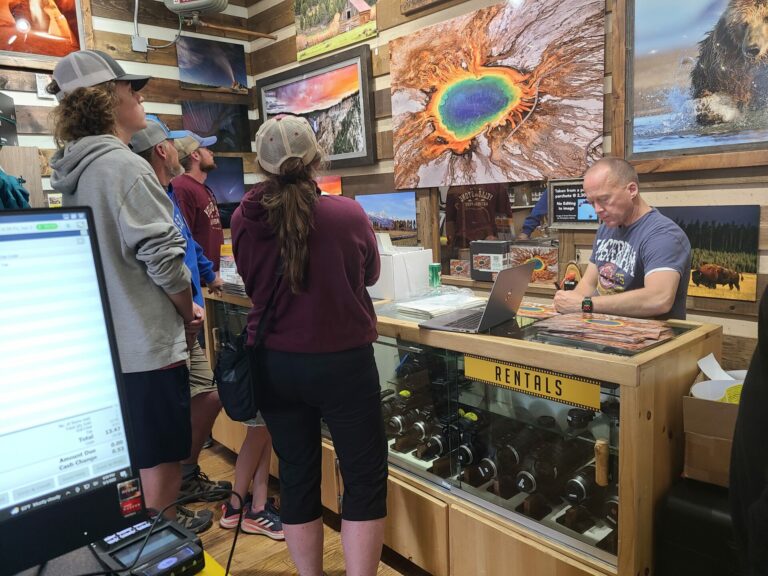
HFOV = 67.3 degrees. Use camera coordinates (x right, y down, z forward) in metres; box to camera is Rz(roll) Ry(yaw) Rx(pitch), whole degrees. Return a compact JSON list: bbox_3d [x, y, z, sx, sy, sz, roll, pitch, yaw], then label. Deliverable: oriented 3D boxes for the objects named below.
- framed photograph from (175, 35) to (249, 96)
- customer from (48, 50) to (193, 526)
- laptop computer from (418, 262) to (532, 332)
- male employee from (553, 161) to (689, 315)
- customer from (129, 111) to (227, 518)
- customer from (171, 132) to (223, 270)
[{"bbox_3d":[-1.439,-1.881,4.891,0.610,0.406,0.030,-11,12,-42],"label":"framed photograph"},{"bbox_3d":[-0.759,0.266,1.816,0.430,1.880,0.520,-9,11,-36],"label":"customer"},{"bbox_3d":[0.310,0.023,1.897,0.280,0.200,0.288,4,11,35],"label":"laptop computer"},{"bbox_3d":[0.865,0.305,2.105,0.520,1.570,0.530,-5,9,-11],"label":"male employee"},{"bbox_3d":[-0.932,0.158,2.709,0.460,1.830,0.640,-6,10,-22],"label":"customer"},{"bbox_3d":[-1.091,0.027,3.490,0.400,1.850,0.540,-3,9,0],"label":"customer"}]

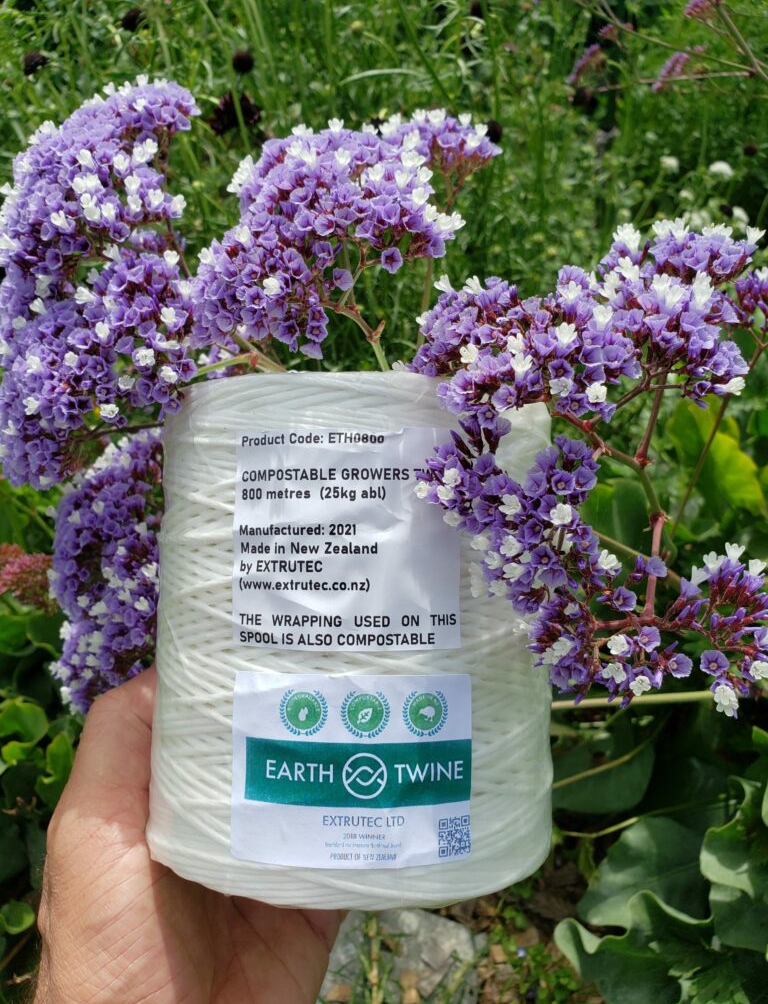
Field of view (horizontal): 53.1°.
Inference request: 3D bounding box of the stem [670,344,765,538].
[{"bbox_3d":[0.182,-0.033,0.420,0.006,0.122,0.006,25,12,0],"label":"stem"}]

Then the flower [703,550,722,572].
[{"bbox_3d":[0.107,0.019,0.250,0.007,0.007,0.007,1,14,6],"label":"flower"}]

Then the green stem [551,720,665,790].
[{"bbox_3d":[0.145,0.165,0.500,0.090,0.006,0.006,-32,0,-18],"label":"green stem"}]

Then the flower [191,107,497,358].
[{"bbox_3d":[-0.016,-0.109,0.315,0.122,0.098,0.090,0,22,0],"label":"flower"}]

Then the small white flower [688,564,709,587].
[{"bbox_3d":[0.127,0.030,0.310,0.009,0.009,0.007,24,24,10],"label":"small white flower"}]

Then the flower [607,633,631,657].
[{"bbox_3d":[0.094,0.057,0.308,0.009,0.009,0.007,18,5,26],"label":"flower"}]

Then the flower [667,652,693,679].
[{"bbox_3d":[0.094,0.052,0.245,0.008,0.008,0.007,-5,15,-19],"label":"flower"}]

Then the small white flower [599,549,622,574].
[{"bbox_3d":[0.071,0.019,0.242,0.007,0.008,0.007,-4,14,-16],"label":"small white flower"}]

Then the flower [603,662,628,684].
[{"bbox_3d":[0.092,0.069,0.308,0.009,0.009,0.007,15,8,23],"label":"flower"}]

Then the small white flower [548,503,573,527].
[{"bbox_3d":[0.053,0.004,0.230,0.007,0.007,0.006,1,14,3],"label":"small white flower"}]

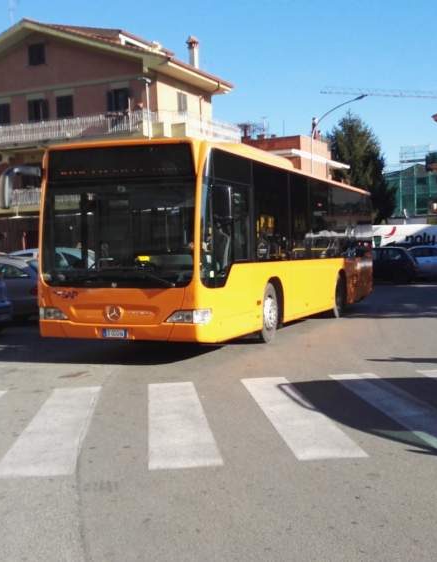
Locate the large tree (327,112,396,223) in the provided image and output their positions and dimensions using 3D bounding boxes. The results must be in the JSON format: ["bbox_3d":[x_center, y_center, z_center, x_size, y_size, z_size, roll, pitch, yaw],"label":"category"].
[{"bbox_3d":[9.563,-6.546,53.740,6.200,11.200,6.200,-2,2,0],"label":"large tree"}]

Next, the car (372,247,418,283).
[{"bbox_3d":[6.124,-0.638,31.386,4.000,1.470,1.700,-2,2,-2],"label":"car"}]

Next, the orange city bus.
[{"bbox_3d":[0.740,-0.575,14.700,2.550,3.000,10.500,-1,2,24],"label":"orange city bus"}]

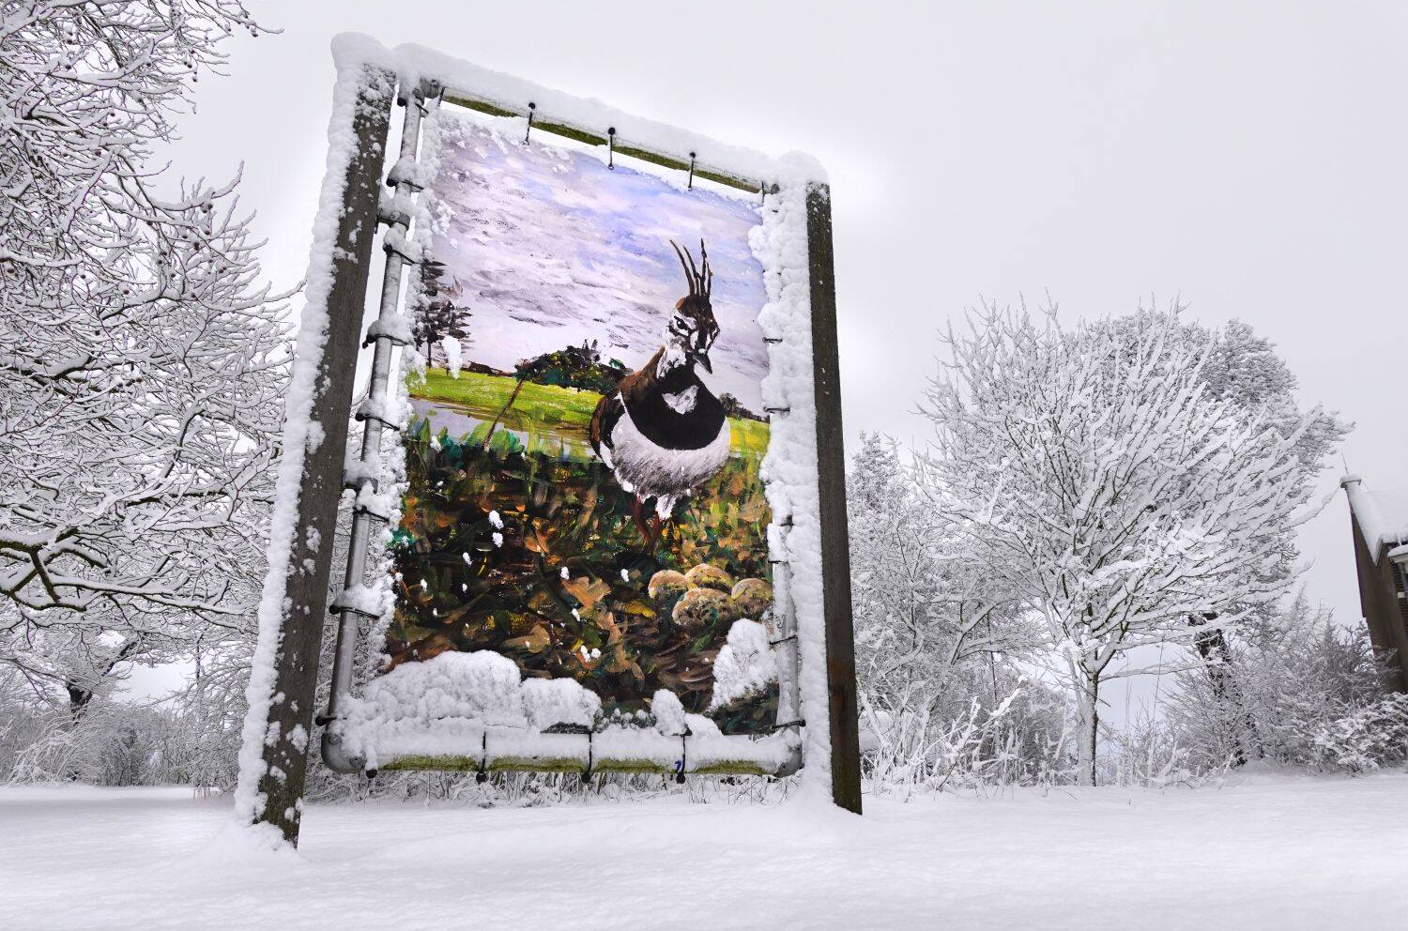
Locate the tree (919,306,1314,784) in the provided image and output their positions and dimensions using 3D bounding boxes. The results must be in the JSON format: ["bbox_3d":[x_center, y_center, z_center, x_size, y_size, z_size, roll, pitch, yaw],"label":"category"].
[{"bbox_3d":[5.316,0.883,12.341,4.850,6.300,4.800,0,-18,0],"label":"tree"}]

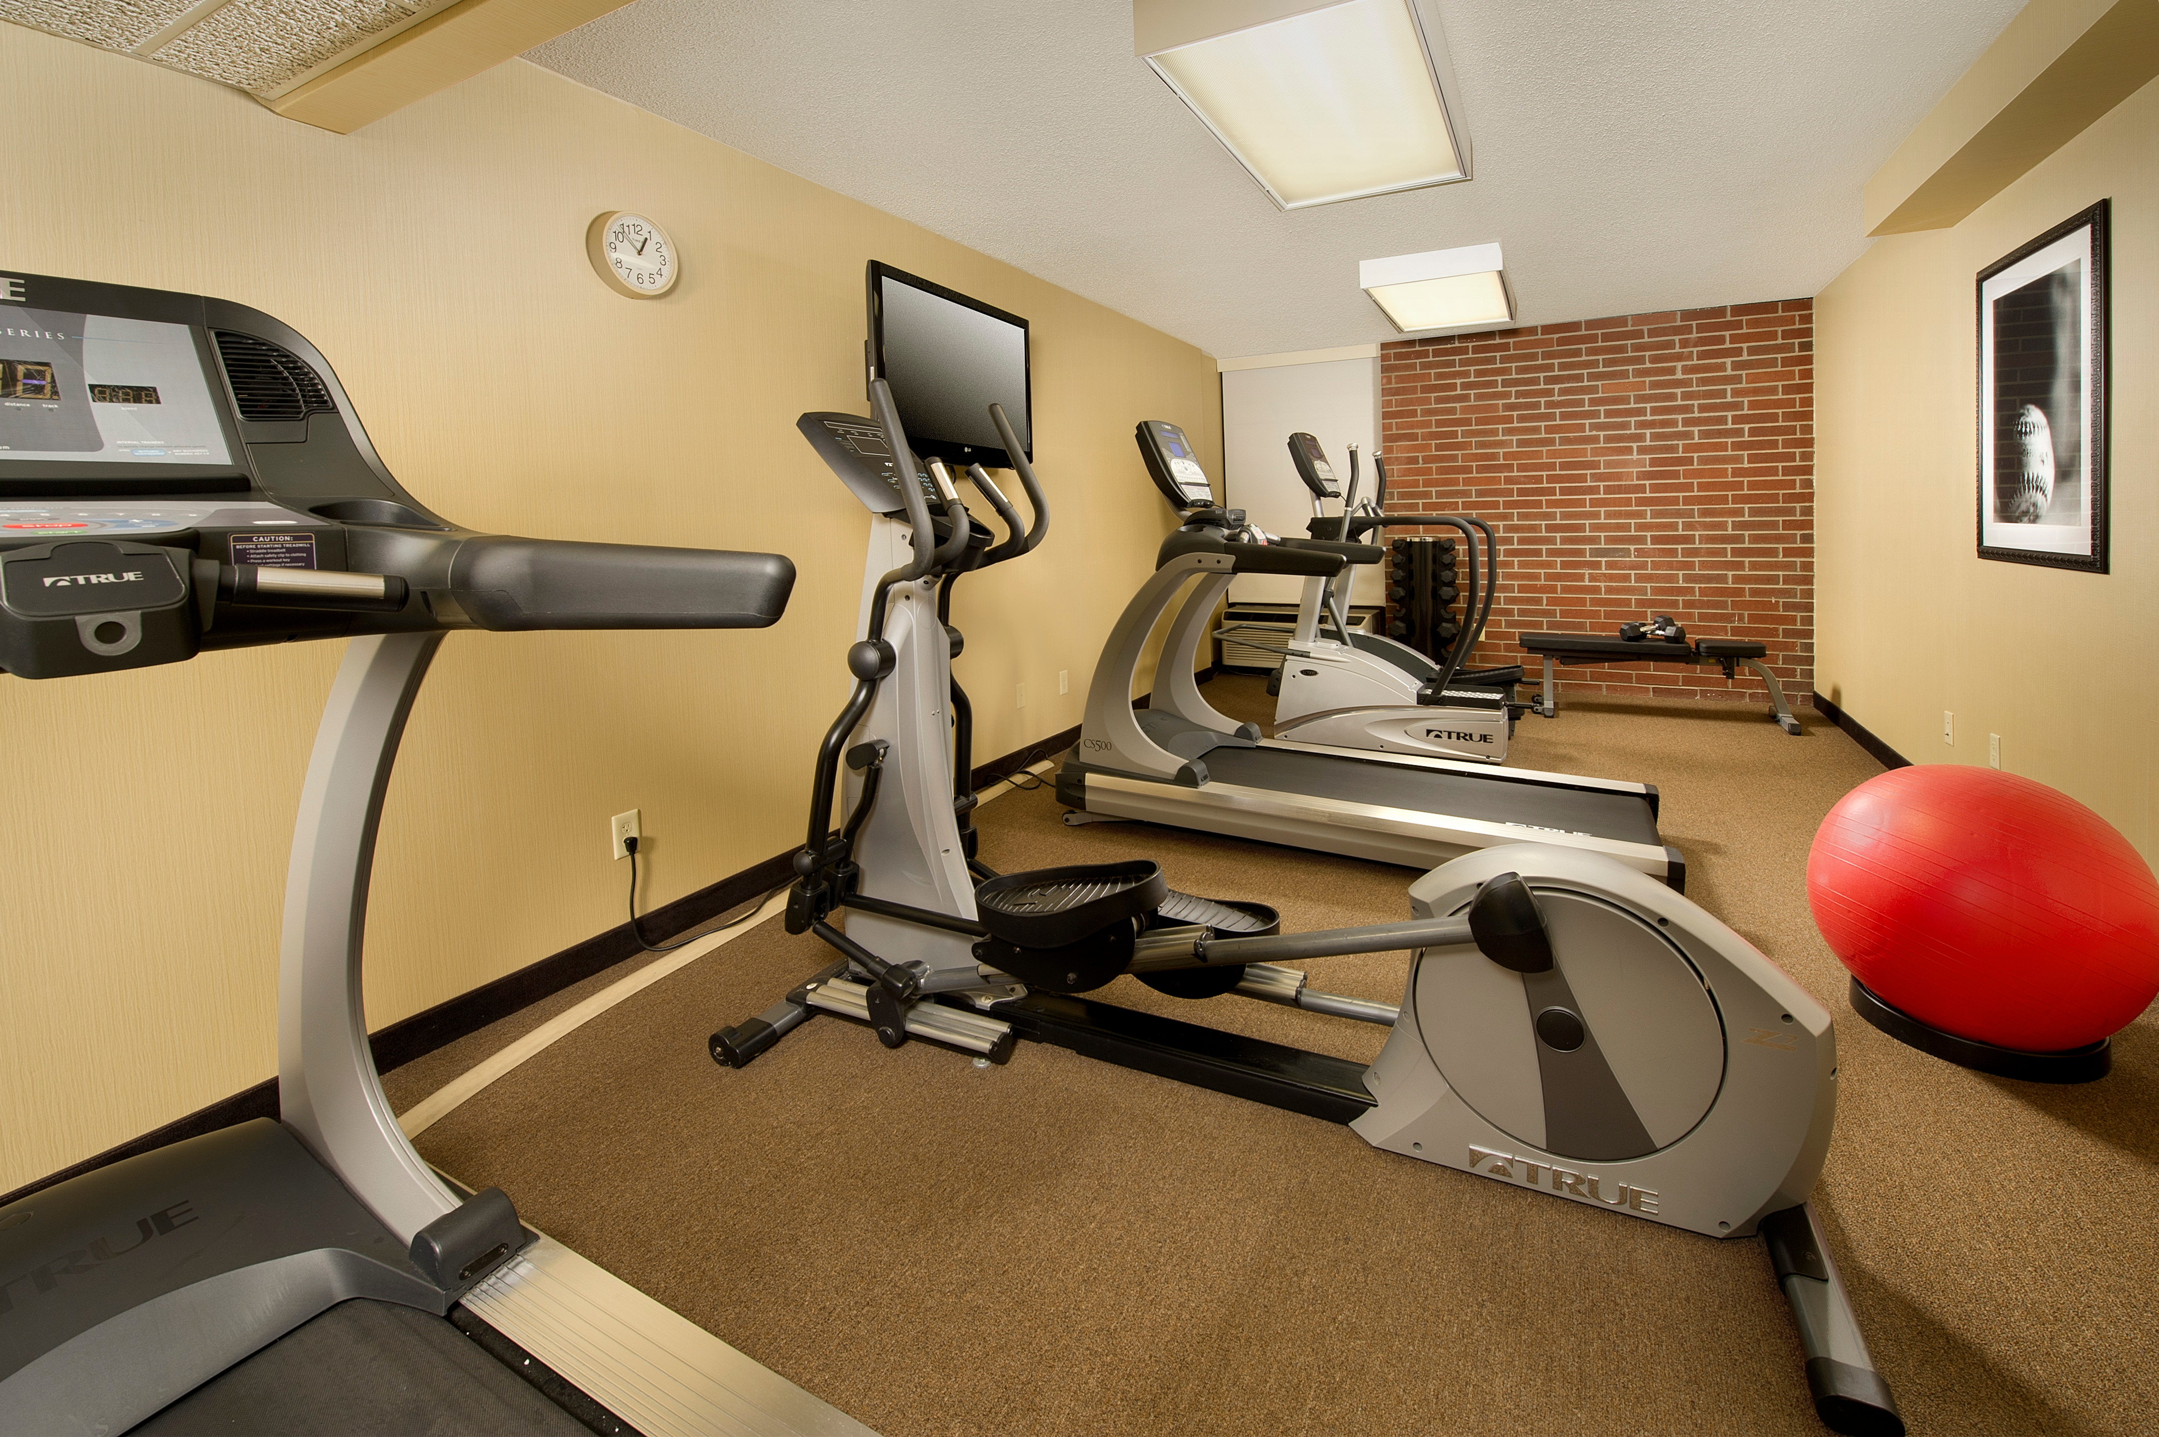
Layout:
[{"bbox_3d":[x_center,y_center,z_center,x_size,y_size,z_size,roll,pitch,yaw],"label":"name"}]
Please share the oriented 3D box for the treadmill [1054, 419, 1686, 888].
[{"bbox_3d":[0.925,-0.307,2.932,1.930,1.450,0.780,4,10,25],"label":"treadmill"}]

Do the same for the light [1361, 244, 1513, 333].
[{"bbox_3d":[1.859,-2.159,4.276,0.590,0.130,1.150,5,11,30],"label":"light"}]

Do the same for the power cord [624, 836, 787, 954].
[{"bbox_3d":[-1.032,0.436,2.414,0.100,0.320,0.520,5,11,30],"label":"power cord"}]

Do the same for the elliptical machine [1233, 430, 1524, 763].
[{"bbox_3d":[1.546,-0.693,4.270,1.380,1.540,0.720,4,10,26],"label":"elliptical machine"}]

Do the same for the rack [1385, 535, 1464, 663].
[{"bbox_3d":[2.188,-0.661,5.300,0.500,0.980,0.450,4,10,25],"label":"rack"}]

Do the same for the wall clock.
[{"bbox_3d":[-1.200,-1.240,2.246,0.065,0.230,0.230,5,11,31],"label":"wall clock"}]

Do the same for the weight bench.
[{"bbox_3d":[3.137,-0.236,4.626,1.260,0.430,0.550,3,10,22],"label":"weight bench"}]

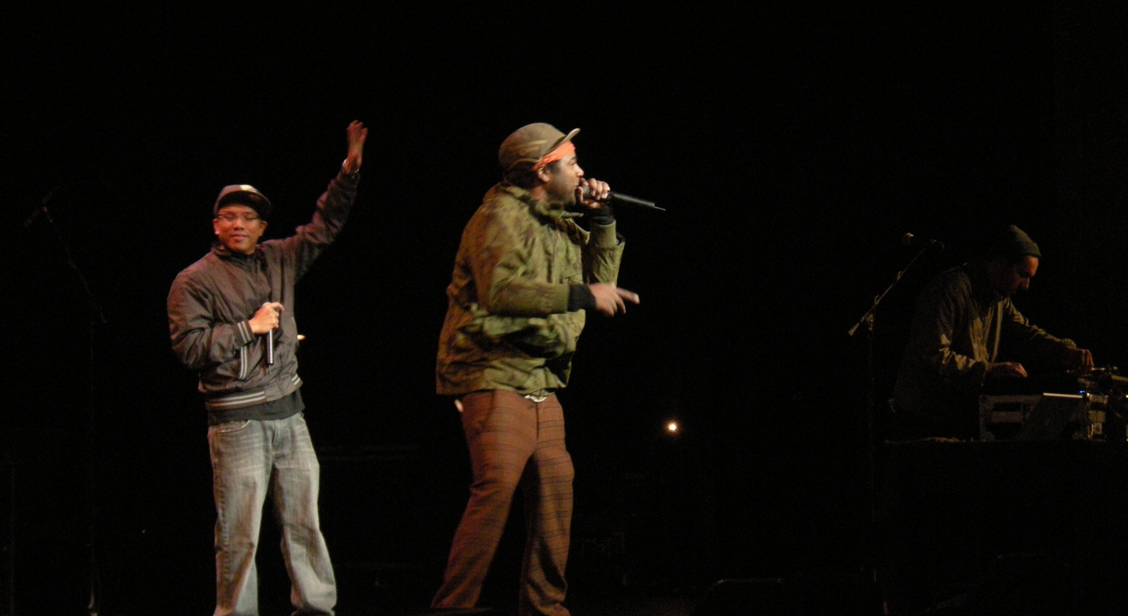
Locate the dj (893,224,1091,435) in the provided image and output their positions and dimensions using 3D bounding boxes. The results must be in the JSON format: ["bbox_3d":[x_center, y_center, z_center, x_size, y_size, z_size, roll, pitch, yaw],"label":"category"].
[{"bbox_3d":[1.737,0.475,10.291,0.740,1.625,0.580,-2,-4,28],"label":"dj"}]

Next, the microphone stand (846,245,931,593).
[{"bbox_3d":[1.235,0.503,9.788,0.500,1.505,0.550,0,-4,0],"label":"microphone stand"}]

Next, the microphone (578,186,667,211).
[{"bbox_3d":[0.184,-0.346,8.150,0.280,0.052,0.052,11,0,0],"label":"microphone"}]

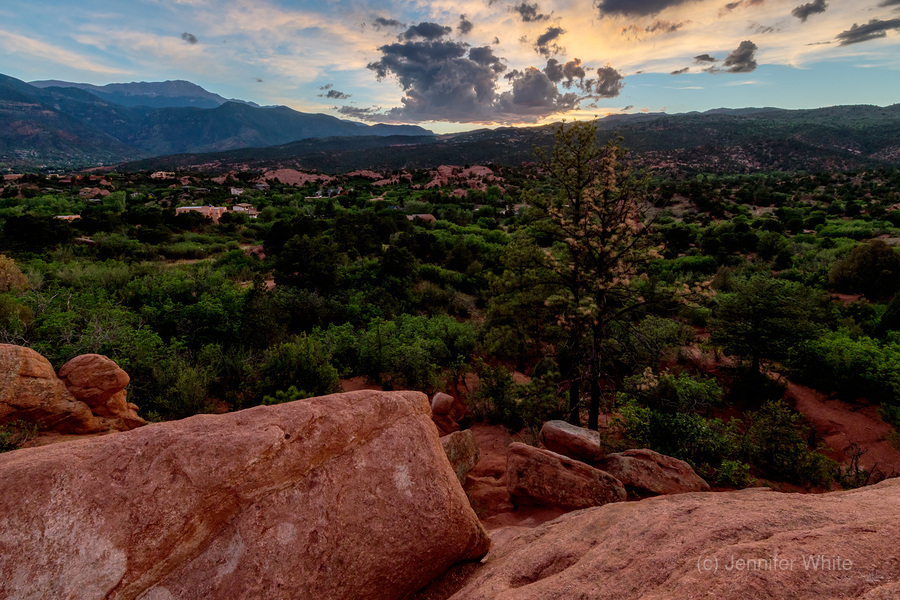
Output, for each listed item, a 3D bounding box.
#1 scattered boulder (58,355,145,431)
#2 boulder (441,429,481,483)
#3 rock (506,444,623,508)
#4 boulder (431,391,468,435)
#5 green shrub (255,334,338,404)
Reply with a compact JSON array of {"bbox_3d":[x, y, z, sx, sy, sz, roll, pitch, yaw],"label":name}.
[{"bbox_3d":[-6.089,1.603,6.600,1.000,1.350,1.150,18,28,39],"label":"scattered boulder"},{"bbox_3d":[0.129,3.123,7.500,0.955,1.090,0.811,0,21,1],"label":"boulder"},{"bbox_3d":[2.195,3.389,7.300,2.200,1.050,1.150,8,22,20],"label":"rock"},{"bbox_3d":[-0.037,2.815,9.400,0.999,1.071,0.849,0,21,0],"label":"boulder"},{"bbox_3d":[-4.626,2.200,11.500,2.511,2.034,2.385,-9,23,-23],"label":"green shrub"}]

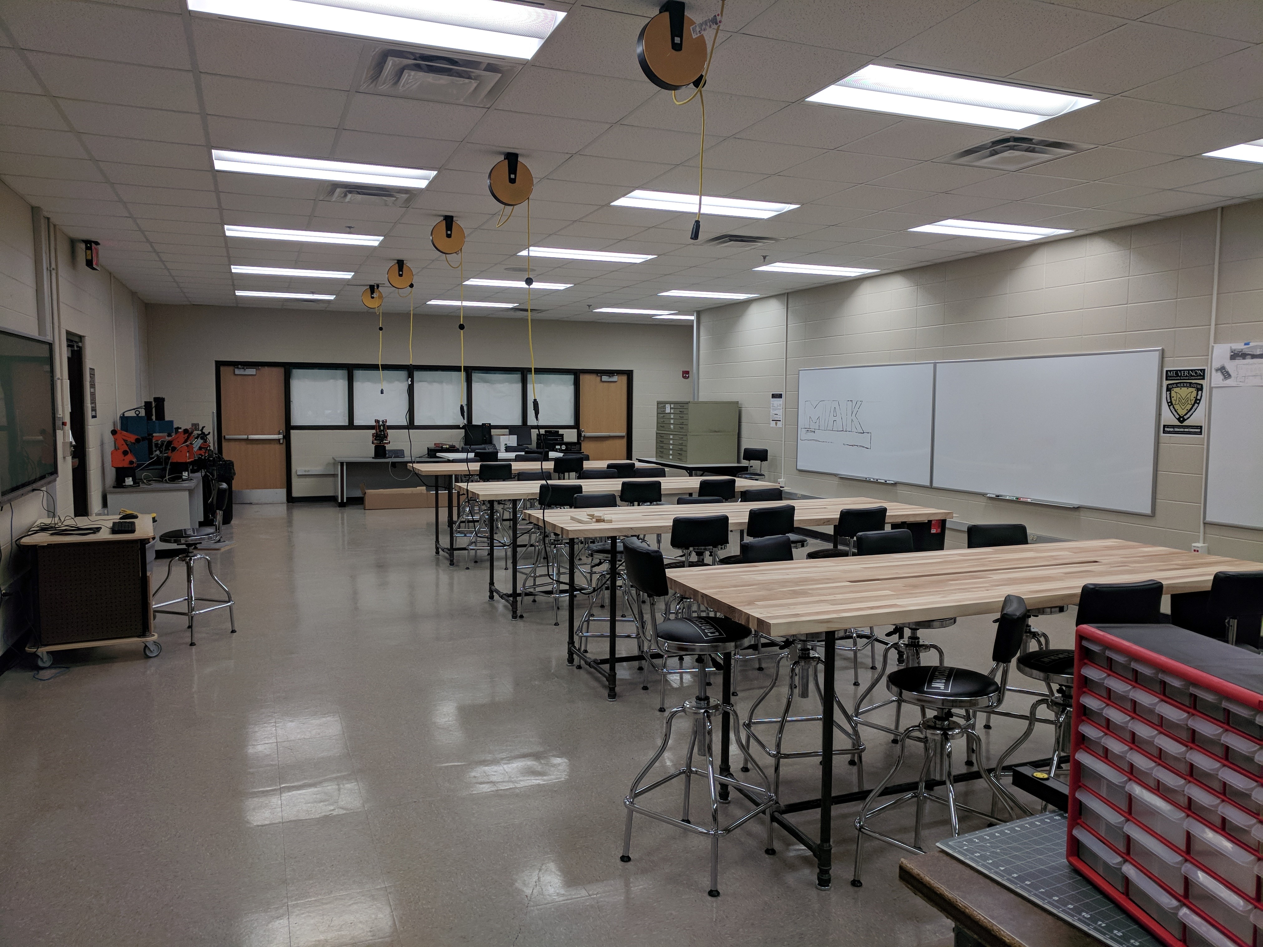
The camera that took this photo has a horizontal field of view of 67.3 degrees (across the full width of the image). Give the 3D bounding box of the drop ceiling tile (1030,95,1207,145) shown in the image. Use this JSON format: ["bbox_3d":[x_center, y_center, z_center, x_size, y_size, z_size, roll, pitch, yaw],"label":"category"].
[{"bbox_3d":[2.252,-1.663,4.483,0.605,0.020,0.605,-1,5,-22],"label":"drop ceiling tile"}]

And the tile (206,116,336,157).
[{"bbox_3d":[-1.823,-1.714,4.803,0.603,0.024,0.603,-1,5,-22],"label":"tile"}]

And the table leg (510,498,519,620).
[{"bbox_3d":[-0.857,0.625,6.940,0.046,0.900,0.046,-1,5,-22],"label":"table leg"}]

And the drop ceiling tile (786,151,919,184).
[{"bbox_3d":[1.232,-1.733,5.369,0.600,0.020,0.600,-1,5,-21],"label":"drop ceiling tile"}]

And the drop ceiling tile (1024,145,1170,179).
[{"bbox_3d":[2.593,-1.717,5.260,0.600,0.020,0.600,-1,5,-22],"label":"drop ceiling tile"}]

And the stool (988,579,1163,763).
[{"bbox_3d":[1.534,0.833,3.329,0.490,1.020,0.510,-1,5,-19],"label":"stool"}]

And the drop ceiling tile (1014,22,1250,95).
[{"bbox_3d":[1.913,-1.605,3.693,0.605,0.020,0.605,-1,5,-22],"label":"drop ceiling tile"}]

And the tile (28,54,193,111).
[{"bbox_3d":[-2.164,-1.658,4.026,0.600,0.020,0.600,-1,5,-22],"label":"tile"}]

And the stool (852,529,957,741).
[{"bbox_3d":[1.264,0.788,4.262,0.500,1.025,0.520,-2,5,-25],"label":"stool"}]

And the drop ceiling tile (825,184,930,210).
[{"bbox_3d":[1.576,-1.795,6.165,0.600,0.020,0.600,-1,5,-22],"label":"drop ceiling tile"}]

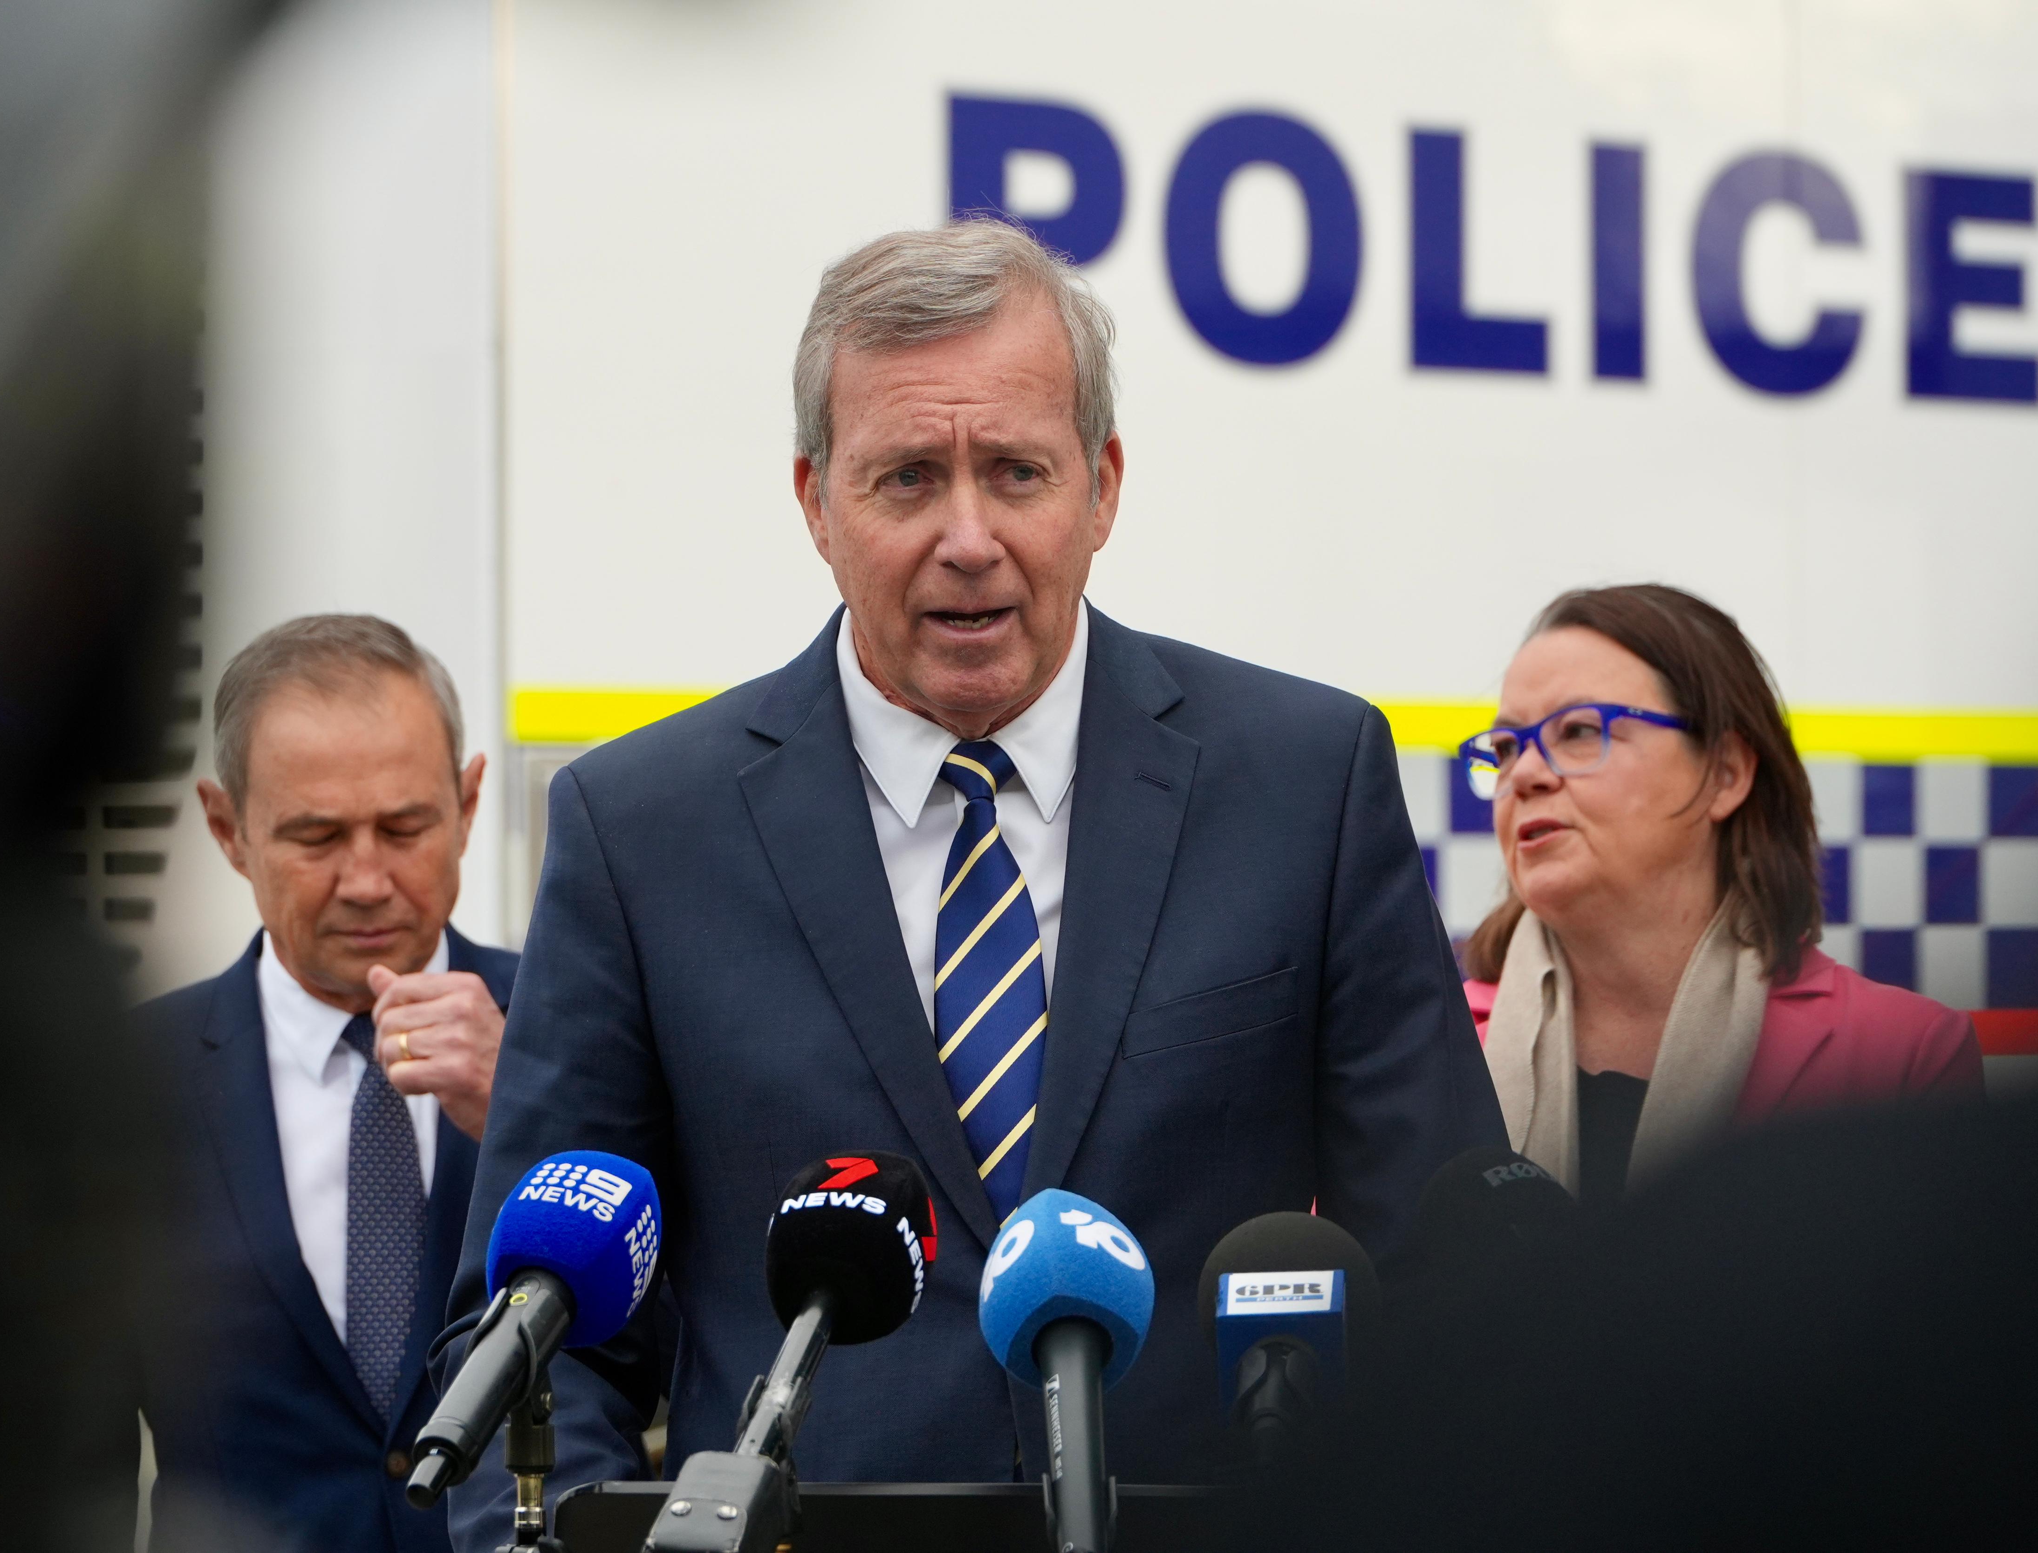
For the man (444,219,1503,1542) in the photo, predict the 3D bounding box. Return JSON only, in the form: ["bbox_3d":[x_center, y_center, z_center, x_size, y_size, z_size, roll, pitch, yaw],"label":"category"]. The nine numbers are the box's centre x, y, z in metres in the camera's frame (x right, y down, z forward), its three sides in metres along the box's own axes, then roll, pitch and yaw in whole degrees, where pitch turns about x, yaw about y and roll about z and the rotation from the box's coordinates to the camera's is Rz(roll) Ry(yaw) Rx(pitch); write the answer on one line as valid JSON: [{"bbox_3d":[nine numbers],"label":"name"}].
[{"bbox_3d":[-0.020,0.595,4.550,0.580,1.800,0.400,0,-1,-1],"label":"man"}]

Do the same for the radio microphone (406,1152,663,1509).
[{"bbox_3d":[-0.254,0.287,4.145,0.087,0.087,0.250,20,46,12],"label":"radio microphone"}]

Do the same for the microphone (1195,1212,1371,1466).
[{"bbox_3d":[0.132,0.289,4.159,0.090,0.090,0.190,5,32,3],"label":"microphone"}]

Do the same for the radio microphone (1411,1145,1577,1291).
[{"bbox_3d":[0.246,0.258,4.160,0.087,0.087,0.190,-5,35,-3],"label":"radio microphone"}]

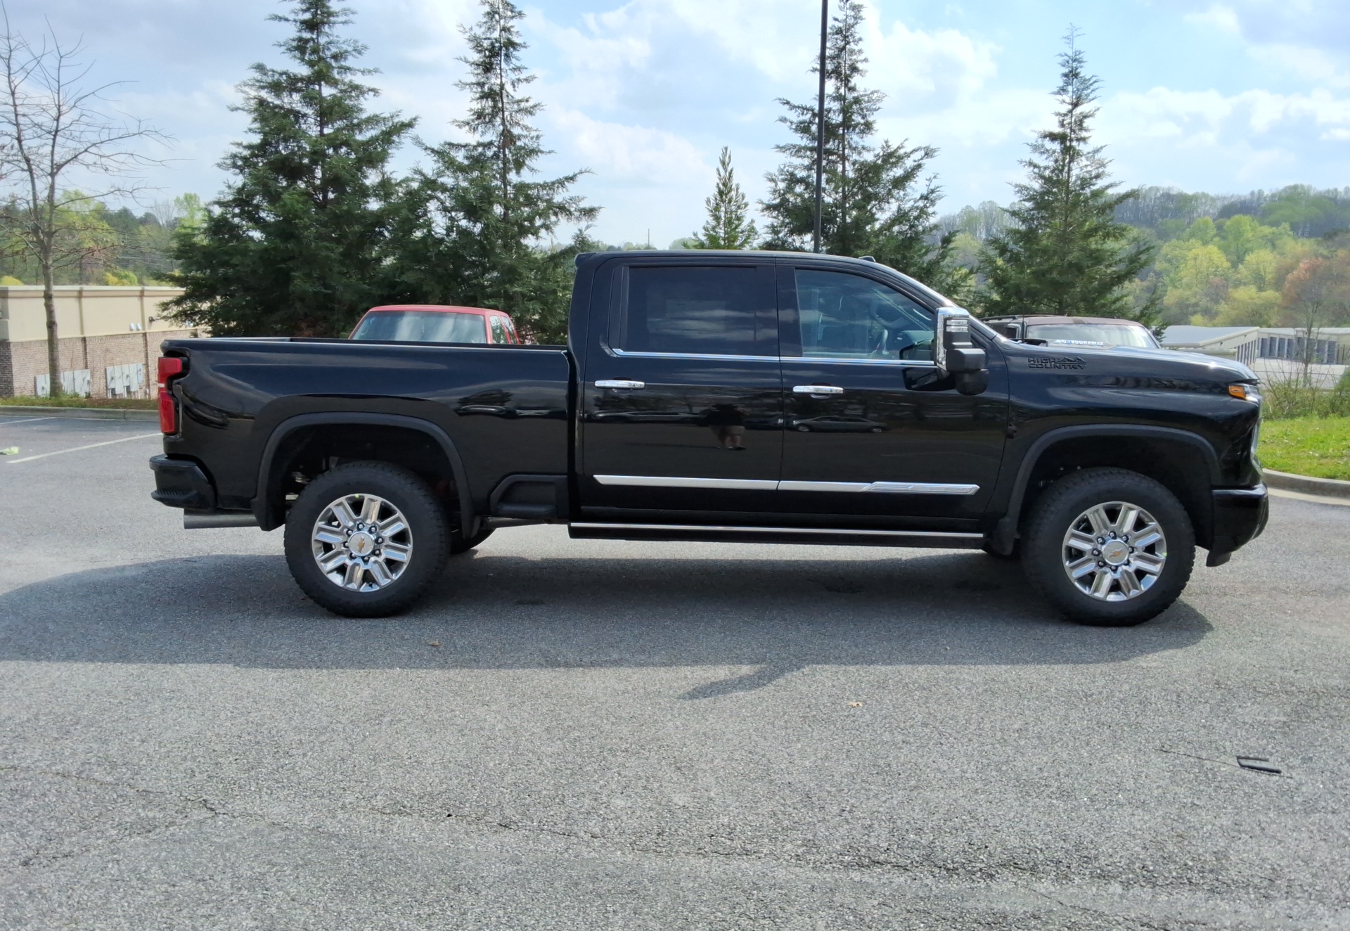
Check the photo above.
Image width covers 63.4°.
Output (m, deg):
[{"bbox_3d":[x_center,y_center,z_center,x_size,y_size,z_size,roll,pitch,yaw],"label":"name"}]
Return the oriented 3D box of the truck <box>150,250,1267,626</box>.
[{"bbox_3d":[0.177,-0.285,6.761,6.350,2.030,2.200,1,8,1],"label":"truck"}]

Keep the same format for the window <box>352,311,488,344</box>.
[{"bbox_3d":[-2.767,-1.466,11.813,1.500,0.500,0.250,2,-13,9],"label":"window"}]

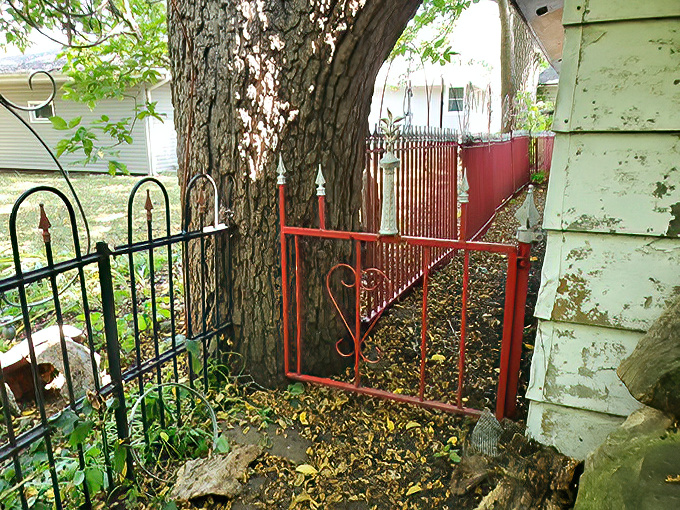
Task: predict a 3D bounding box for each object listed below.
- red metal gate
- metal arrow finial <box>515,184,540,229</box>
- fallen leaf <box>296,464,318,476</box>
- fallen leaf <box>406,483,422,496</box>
[{"bbox_3d":[0.218,0.127,2.128,1.045,1.032,0.060,5,14,21],"label":"red metal gate"},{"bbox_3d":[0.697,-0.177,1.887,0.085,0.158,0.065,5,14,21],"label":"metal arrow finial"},{"bbox_3d":[-0.117,0.773,1.841,0.074,0.020,0.045,-2,13,-8],"label":"fallen leaf"},{"bbox_3d":[0.255,0.797,1.744,0.056,0.018,0.032,-12,18,-42],"label":"fallen leaf"}]

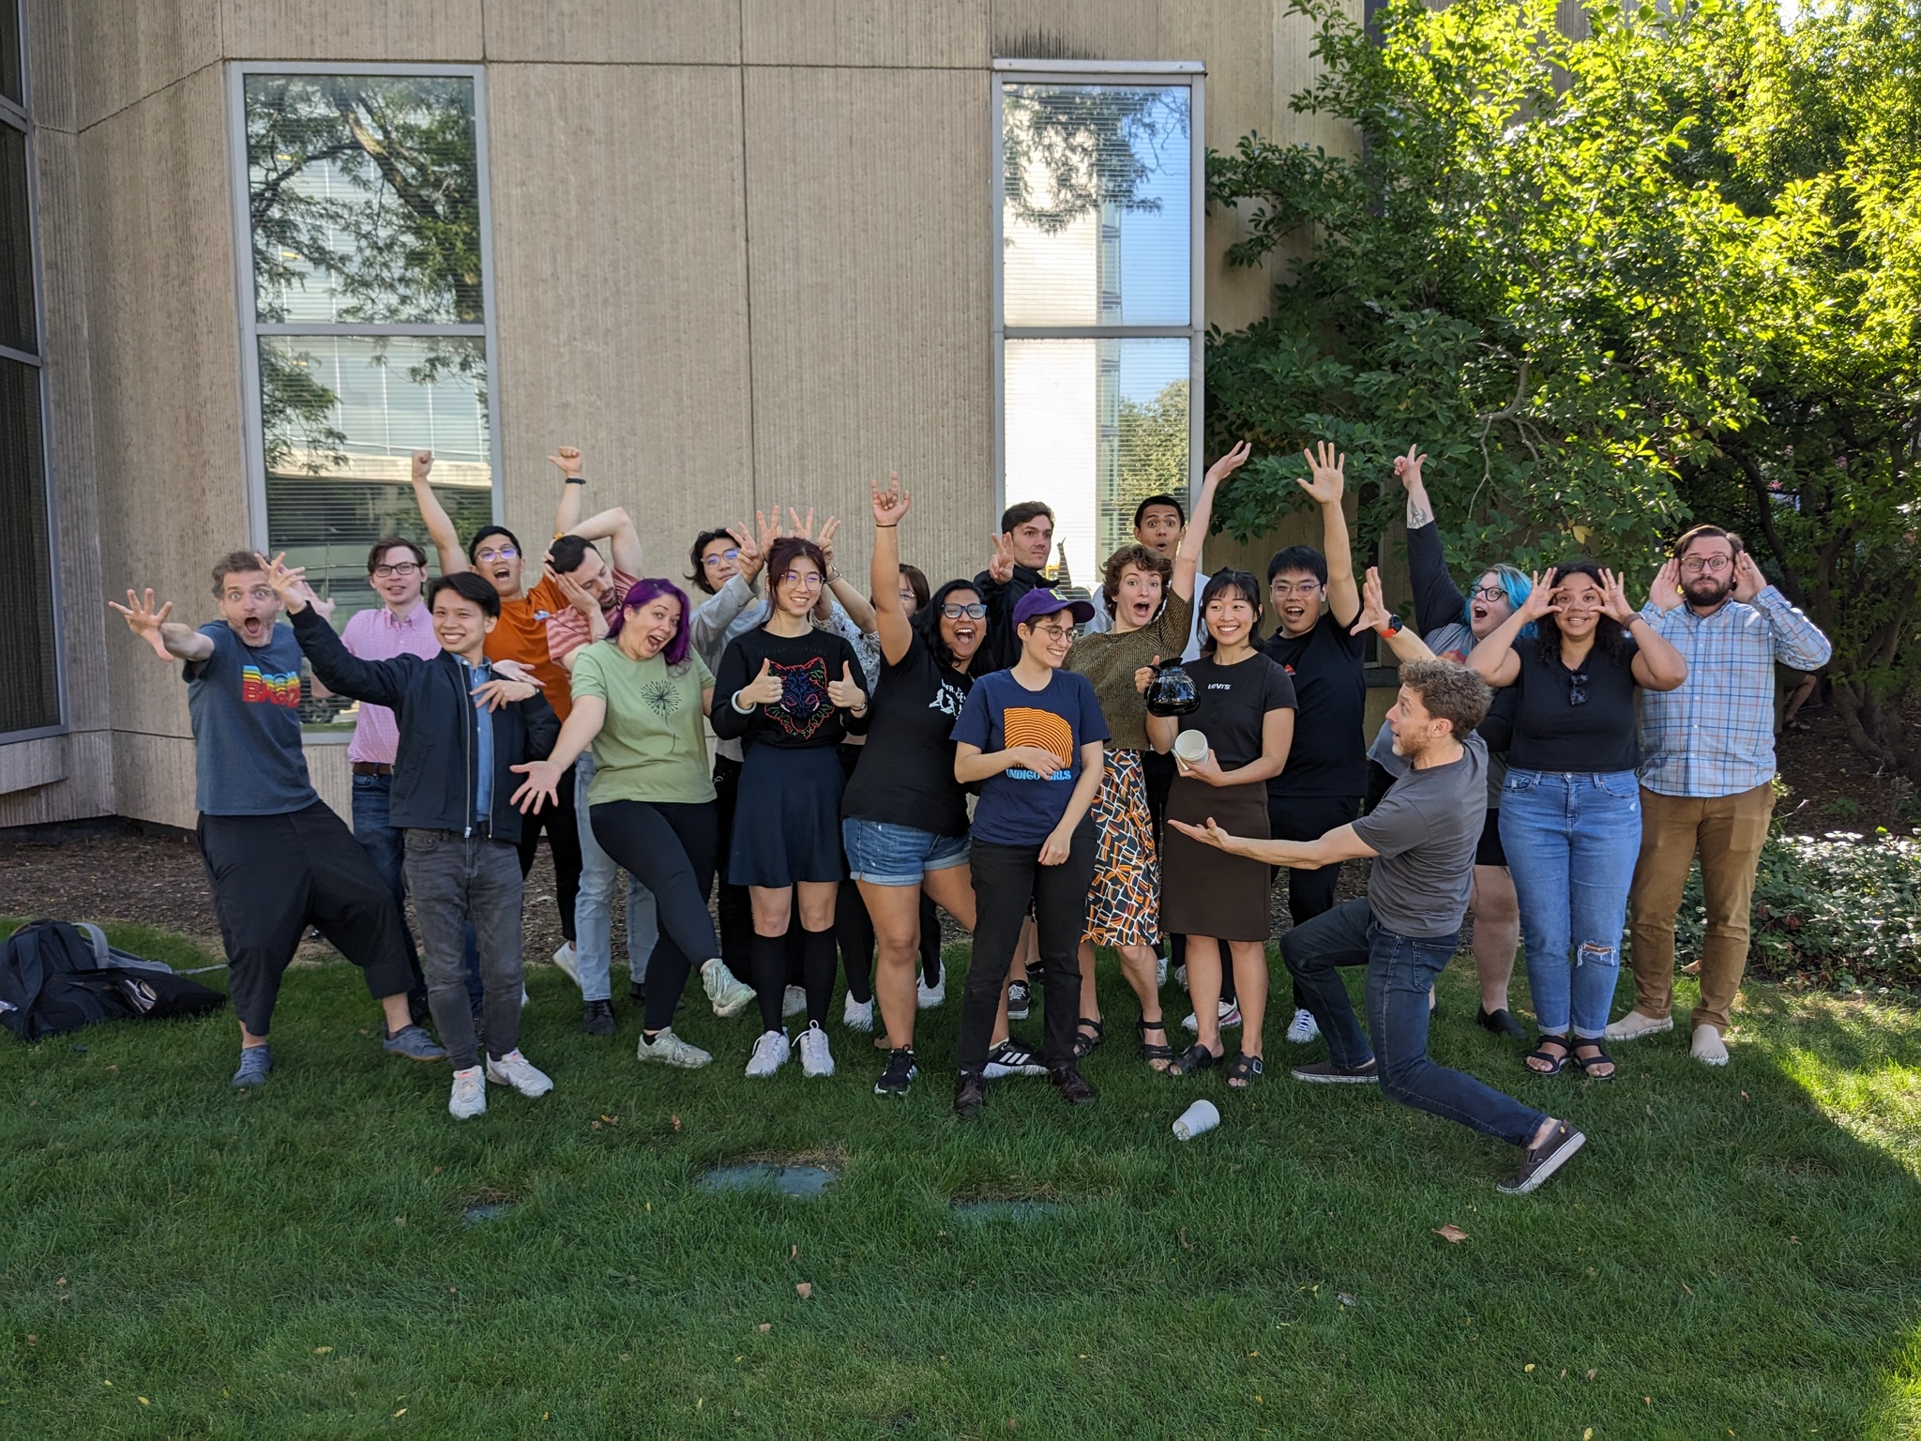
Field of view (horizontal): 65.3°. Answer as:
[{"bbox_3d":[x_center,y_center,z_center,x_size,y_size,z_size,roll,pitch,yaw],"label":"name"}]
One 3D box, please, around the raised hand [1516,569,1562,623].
[{"bbox_3d":[1.749,-0.377,4.530,0.135,0.165,0.100,-1,5,0],"label":"raised hand"}]

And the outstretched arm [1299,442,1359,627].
[{"bbox_3d":[1.234,-0.619,5.000,0.190,0.630,0.180,-4,9,12],"label":"outstretched arm"}]

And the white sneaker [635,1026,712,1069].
[{"bbox_3d":[-0.953,1.084,4.979,0.275,0.110,0.100,2,6,25],"label":"white sneaker"}]

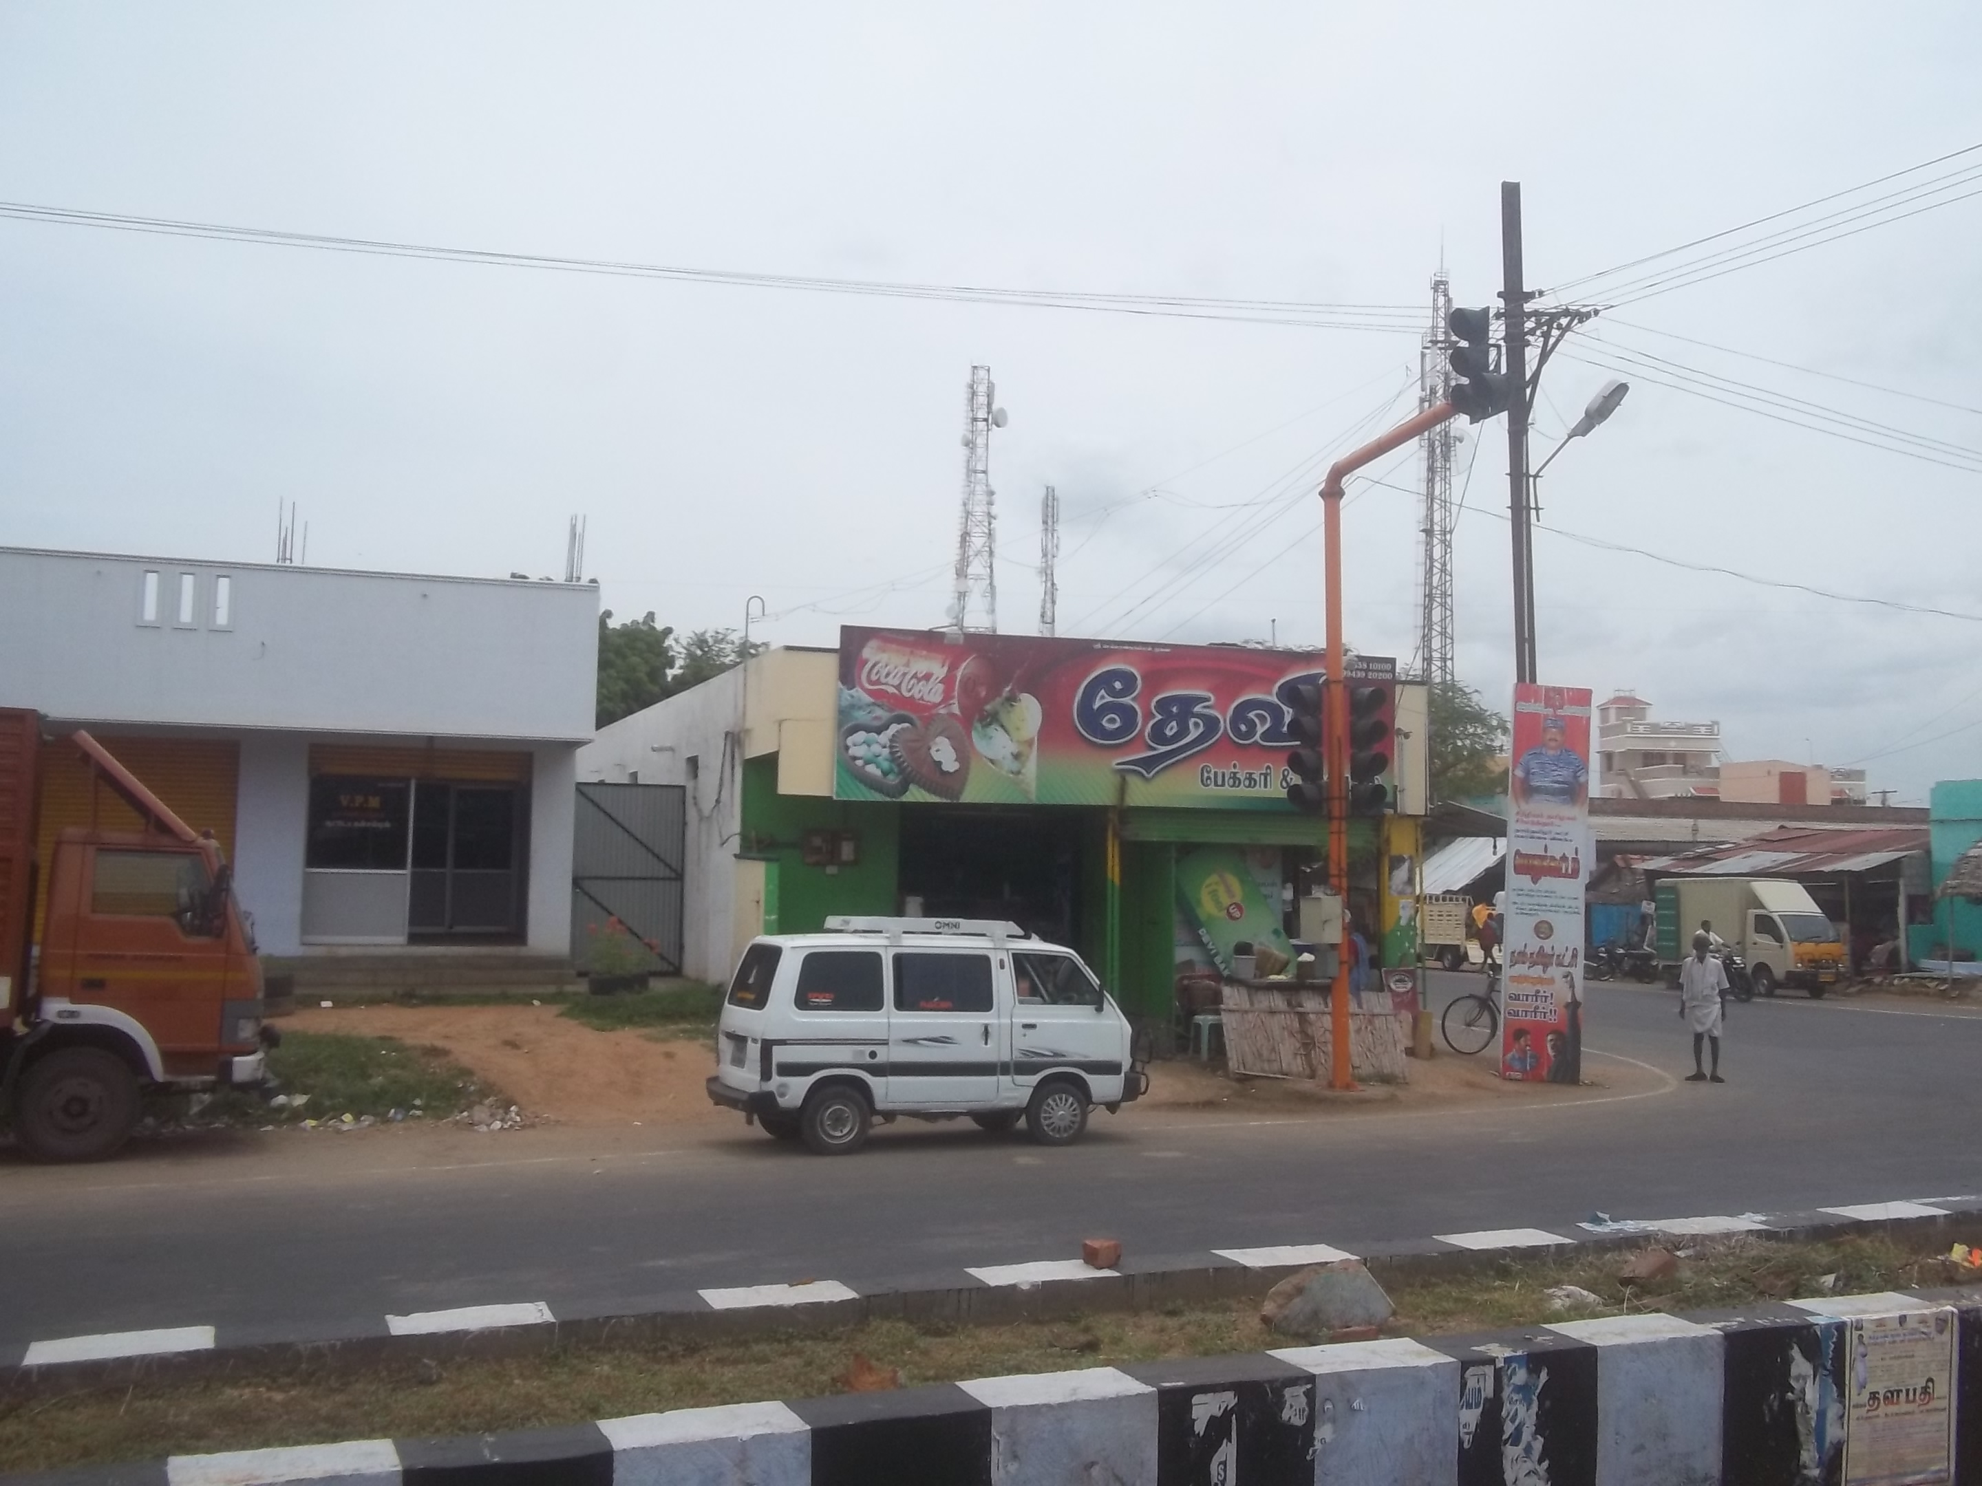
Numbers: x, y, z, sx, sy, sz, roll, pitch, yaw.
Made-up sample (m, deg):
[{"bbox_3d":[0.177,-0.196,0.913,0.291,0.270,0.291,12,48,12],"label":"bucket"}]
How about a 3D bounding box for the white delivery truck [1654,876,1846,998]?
[{"bbox_3d":[16.005,4.128,38.883,1.520,2.380,3.800,3,-5,-23],"label":"white delivery truck"}]

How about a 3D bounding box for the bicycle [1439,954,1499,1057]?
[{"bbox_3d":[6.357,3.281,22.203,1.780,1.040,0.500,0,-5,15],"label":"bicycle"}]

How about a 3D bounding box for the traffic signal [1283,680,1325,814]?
[{"bbox_3d":[3.341,0.049,19.521,0.360,1.360,0.340,3,-5,-23],"label":"traffic signal"}]

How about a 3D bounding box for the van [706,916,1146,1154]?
[{"bbox_3d":[-0.510,2.314,14.854,3.400,1.750,1.420,3,-5,-23],"label":"van"}]

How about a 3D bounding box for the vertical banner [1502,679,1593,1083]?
[{"bbox_3d":[6.172,1.548,20.289,0.840,4.370,0.060,3,-5,-4],"label":"vertical banner"}]

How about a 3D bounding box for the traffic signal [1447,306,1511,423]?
[{"bbox_3d":[4.412,-3.423,16.600,0.420,1.040,0.380,3,-5,-23],"label":"traffic signal"}]

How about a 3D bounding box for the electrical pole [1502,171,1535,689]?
[{"bbox_3d":[6.212,-1.427,21.286,0.200,10.459,0.210,1,-5,-23],"label":"electrical pole"}]

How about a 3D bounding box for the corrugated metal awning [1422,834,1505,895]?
[{"bbox_3d":[12.954,3.365,51.021,2.600,1.600,3.200,2,-5,-19],"label":"corrugated metal awning"}]

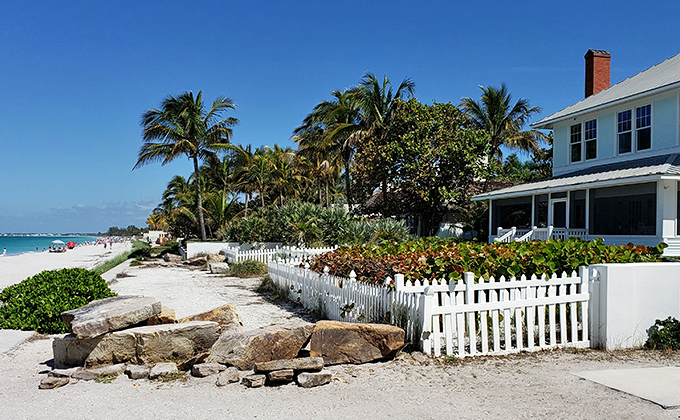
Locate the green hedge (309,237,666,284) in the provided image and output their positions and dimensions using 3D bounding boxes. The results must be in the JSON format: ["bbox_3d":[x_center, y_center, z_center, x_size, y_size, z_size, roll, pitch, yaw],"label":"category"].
[{"bbox_3d":[2.550,1.358,10.145,5.100,1.500,4.600,1,-3,-20],"label":"green hedge"}]

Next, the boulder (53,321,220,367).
[{"bbox_3d":[-2.630,1.739,6.743,1.970,0.385,0.550,1,-3,-24],"label":"boulder"}]

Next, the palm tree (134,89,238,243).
[{"bbox_3d":[-11.200,-2.599,37.176,7.300,11.700,7.200,0,-3,0],"label":"palm tree"}]

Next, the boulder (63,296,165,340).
[{"bbox_3d":[-3.020,1.428,6.737,1.250,0.420,0.800,0,-3,-8],"label":"boulder"}]

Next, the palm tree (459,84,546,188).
[{"bbox_3d":[11.068,-2.683,35.173,6.200,12.000,6.000,0,-3,0],"label":"palm tree"}]

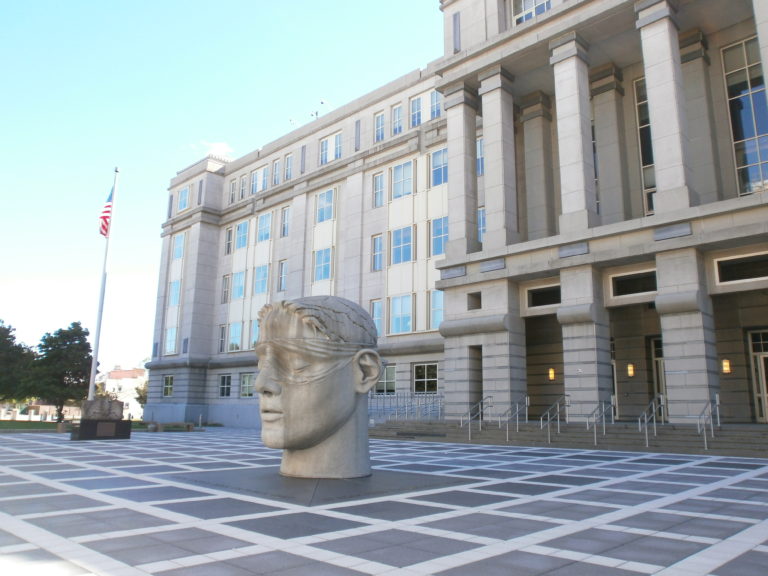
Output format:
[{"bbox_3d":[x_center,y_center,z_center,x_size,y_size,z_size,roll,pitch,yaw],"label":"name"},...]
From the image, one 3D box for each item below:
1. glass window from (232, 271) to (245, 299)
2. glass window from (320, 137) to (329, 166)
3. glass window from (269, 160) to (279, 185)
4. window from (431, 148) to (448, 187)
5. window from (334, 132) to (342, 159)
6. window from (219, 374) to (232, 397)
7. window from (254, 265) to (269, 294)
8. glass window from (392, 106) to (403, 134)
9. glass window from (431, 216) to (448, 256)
[{"bbox_3d":[-11.686,-0.201,48.112,1.570,2.060,0.200,-11,-16,43],"label":"glass window"},{"bbox_3d":[-4.030,-9.248,40.870,0.709,1.774,0.150,-11,-16,42],"label":"glass window"},{"bbox_3d":[-7.945,-8.554,44.510,0.832,1.895,0.150,-11,-16,42],"label":"glass window"},{"bbox_3d":[3.289,-6.684,33.199,1.520,2.050,0.150,-11,-16,42],"label":"window"},{"bbox_3d":[-3.169,-9.834,41.708,0.740,1.800,0.200,-11,-16,43],"label":"window"},{"bbox_3d":[-12.487,7.782,47.396,1.694,1.630,0.200,-11,-16,43],"label":"window"},{"bbox_3d":[-8.879,-0.587,43.628,1.580,2.031,0.150,-11,-16,42],"label":"window"},{"bbox_3d":[0.879,-10.722,38.271,0.821,2.013,0.200,-11,-16,43],"label":"glass window"},{"bbox_3d":[3.224,-2.815,32.394,1.520,2.092,0.150,-11,-16,42],"label":"glass window"}]

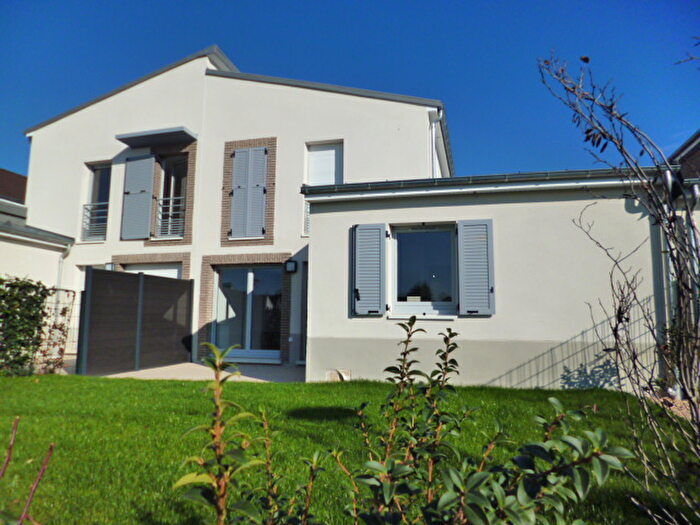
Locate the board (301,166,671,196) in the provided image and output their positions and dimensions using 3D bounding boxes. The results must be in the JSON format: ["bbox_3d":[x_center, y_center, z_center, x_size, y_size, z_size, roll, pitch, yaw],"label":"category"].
[{"bbox_3d":[1.645,-1.056,6.617,4.850,0.180,0.150,-1,-6,14],"label":"board"}]

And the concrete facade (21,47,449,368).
[{"bbox_3d":[-2.385,-1.082,15.586,11.200,7.700,8.400,-1,-6,14],"label":"concrete facade"}]

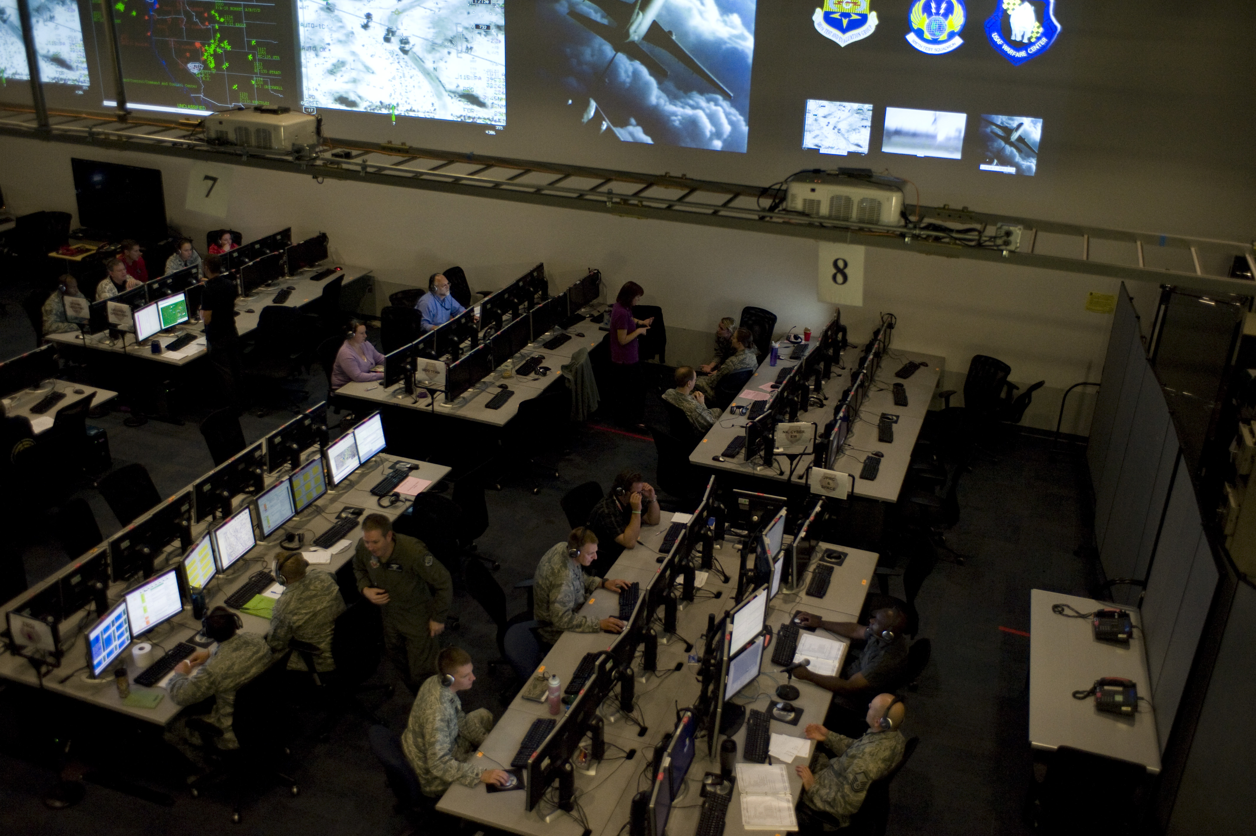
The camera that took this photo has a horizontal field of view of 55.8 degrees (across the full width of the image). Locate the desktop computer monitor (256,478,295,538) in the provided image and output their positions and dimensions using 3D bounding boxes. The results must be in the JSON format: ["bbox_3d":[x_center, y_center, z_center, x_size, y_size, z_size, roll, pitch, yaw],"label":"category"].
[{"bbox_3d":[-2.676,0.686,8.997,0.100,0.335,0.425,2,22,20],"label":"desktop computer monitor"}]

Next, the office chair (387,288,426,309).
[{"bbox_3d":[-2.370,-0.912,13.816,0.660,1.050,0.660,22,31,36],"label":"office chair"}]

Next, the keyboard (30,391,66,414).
[{"bbox_3d":[-5.509,-0.144,11.282,0.152,0.035,0.455,6,24,8],"label":"keyboard"}]

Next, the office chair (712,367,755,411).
[{"bbox_3d":[1.113,-0.356,12.963,0.650,0.980,0.650,-15,30,-32],"label":"office chair"}]

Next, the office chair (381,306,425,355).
[{"bbox_3d":[-2.487,-0.798,13.599,0.660,1.040,0.660,10,25,17],"label":"office chair"}]

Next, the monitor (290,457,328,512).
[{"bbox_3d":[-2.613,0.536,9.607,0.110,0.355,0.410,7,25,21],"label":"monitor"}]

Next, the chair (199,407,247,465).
[{"bbox_3d":[-3.458,0.489,10.703,0.660,1.050,0.660,11,26,19],"label":"chair"}]

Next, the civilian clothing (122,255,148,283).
[{"bbox_3d":[-6.034,-1.730,14.554,0.340,0.580,0.500,19,30,33],"label":"civilian clothing"}]

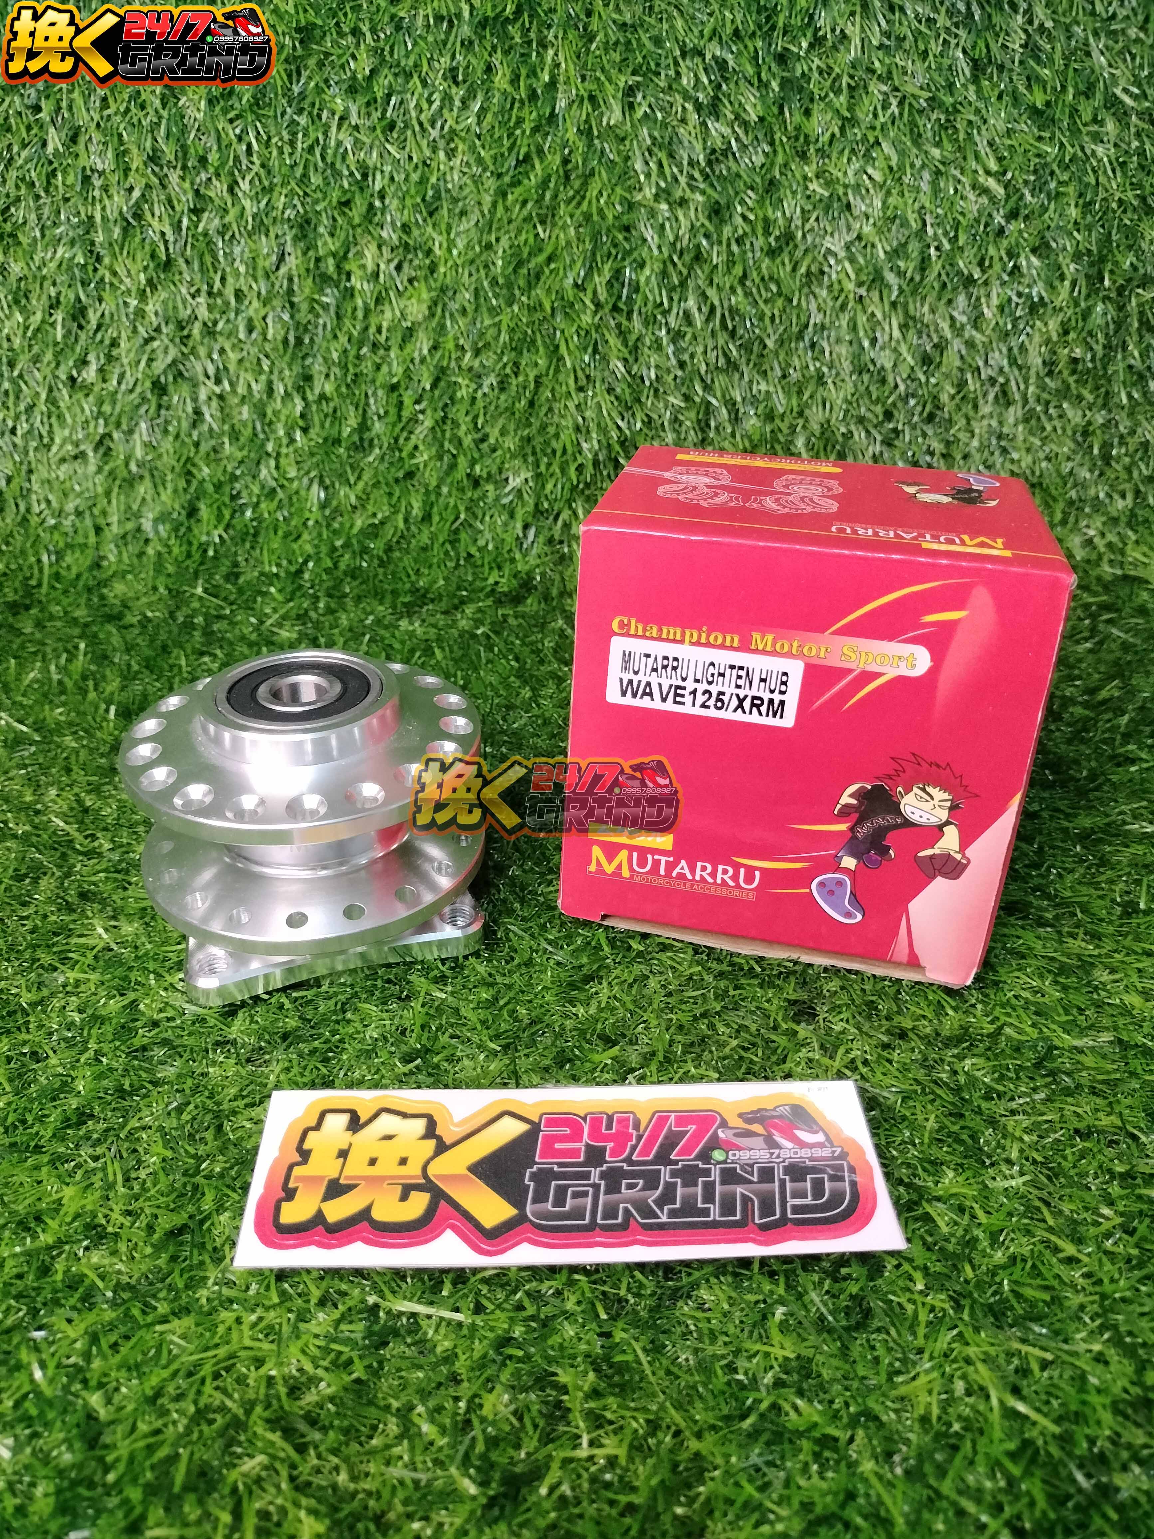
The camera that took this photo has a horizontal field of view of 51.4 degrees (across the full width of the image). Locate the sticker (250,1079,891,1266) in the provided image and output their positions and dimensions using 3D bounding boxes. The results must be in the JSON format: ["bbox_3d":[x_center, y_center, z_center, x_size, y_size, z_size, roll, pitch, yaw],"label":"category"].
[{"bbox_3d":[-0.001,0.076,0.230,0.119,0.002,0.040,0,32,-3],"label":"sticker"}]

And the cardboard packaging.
[{"bbox_3d":[0.055,-0.019,0.301,0.099,0.099,0.080,8,28,9],"label":"cardboard packaging"}]

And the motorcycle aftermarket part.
[{"bbox_3d":[-0.063,0.007,0.290,0.083,0.060,0.083,-9,32,-15],"label":"motorcycle aftermarket part"}]

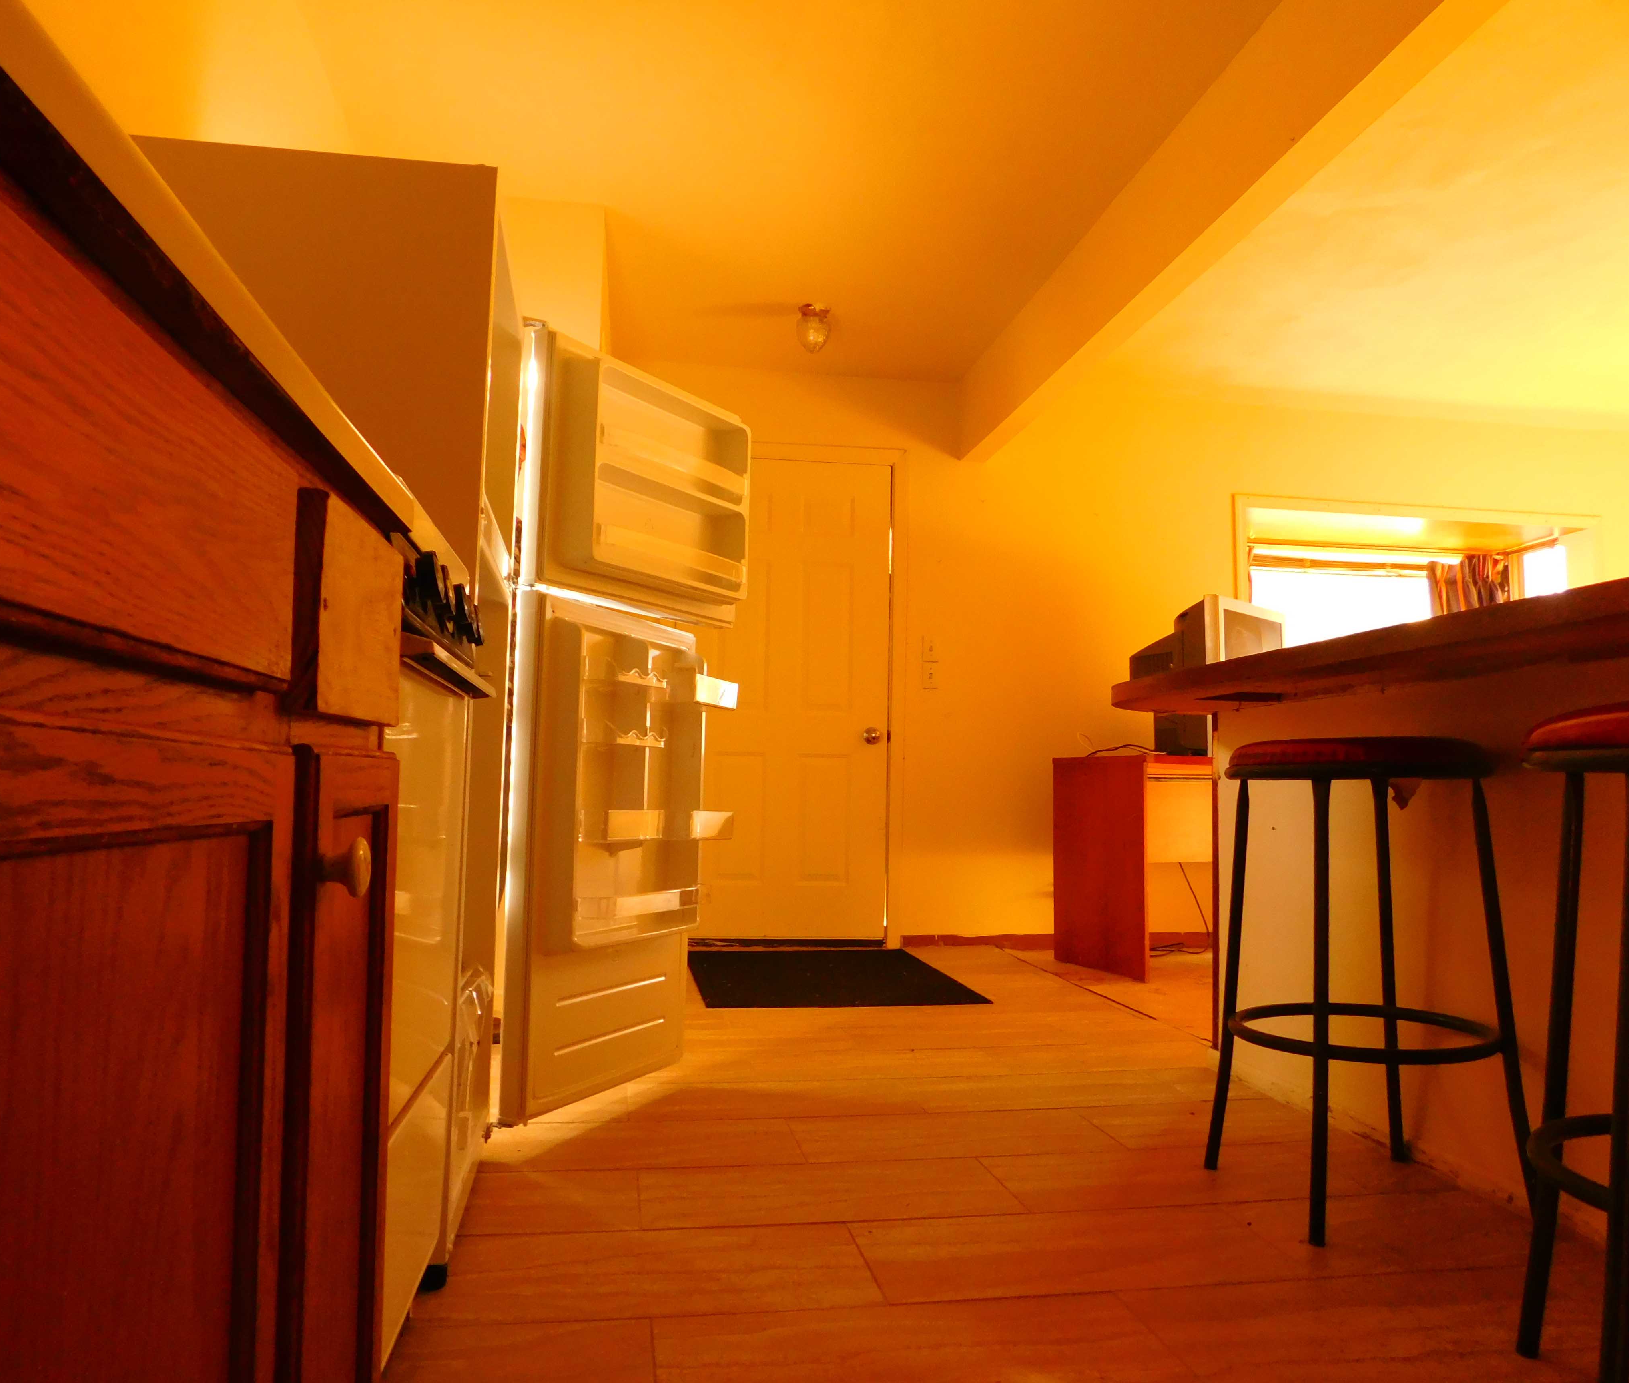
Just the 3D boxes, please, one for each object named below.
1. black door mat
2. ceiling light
[{"bbox_3d":[0.018,1.004,4.370,0.905,0.010,1.270,1,-5,-9],"label":"black door mat"},{"bbox_3d":[0.001,-1.352,4.603,0.120,0.166,0.120,1,-5,-9],"label":"ceiling light"}]

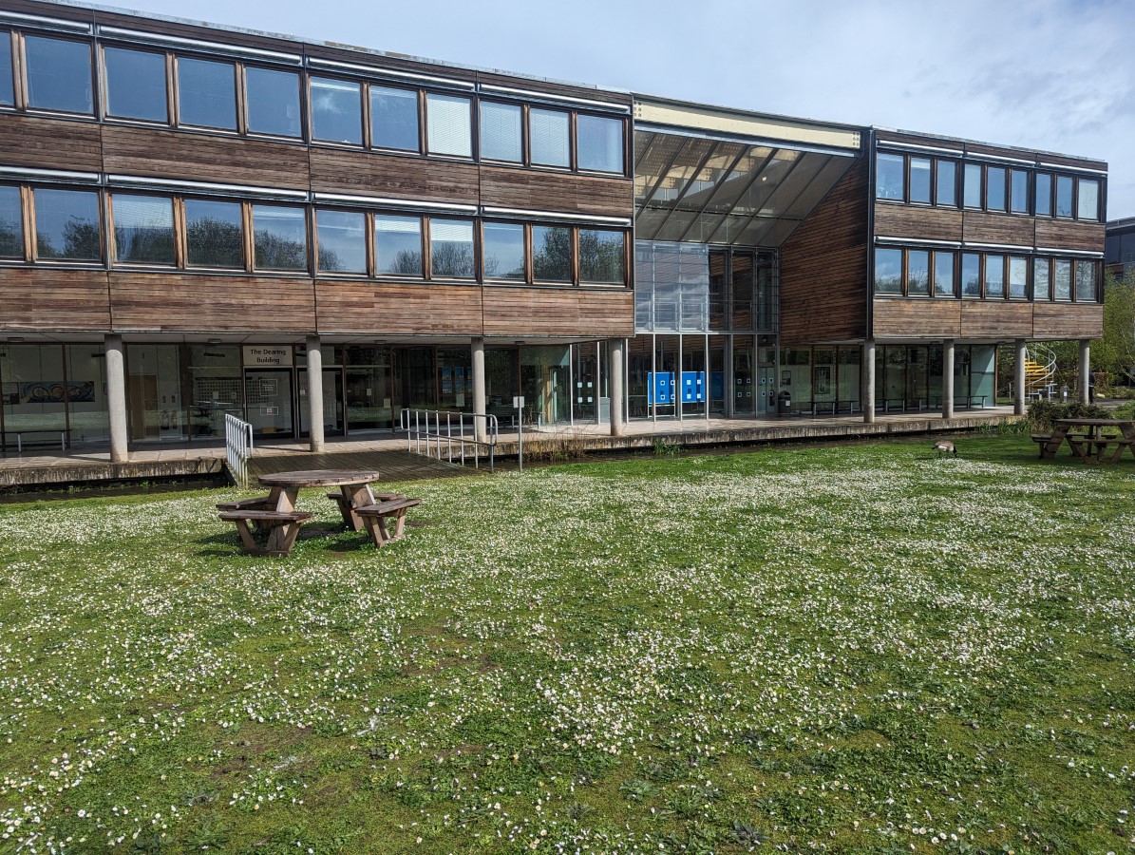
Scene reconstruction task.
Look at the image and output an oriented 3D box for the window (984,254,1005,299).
[{"bbox_3d":[15.705,-5.528,28.941,1.000,1.470,0.100,-3,4,-24],"label":"window"}]

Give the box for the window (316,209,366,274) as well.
[{"bbox_3d":[-5.770,-4.715,20.065,1.180,1.554,0.150,-3,4,-25],"label":"window"}]

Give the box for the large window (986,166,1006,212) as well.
[{"bbox_3d":[15.211,-8.441,27.983,0.931,1.452,0.120,-3,4,-24],"label":"large window"}]

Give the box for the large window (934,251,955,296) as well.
[{"bbox_3d":[12.970,-5.282,27.173,0.968,1.521,0.120,-3,4,-24],"label":"large window"}]

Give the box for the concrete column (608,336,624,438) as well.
[{"bbox_3d":[1.508,-1.232,24.121,0.363,2.982,0.363,-3,4,-25],"label":"concrete column"}]

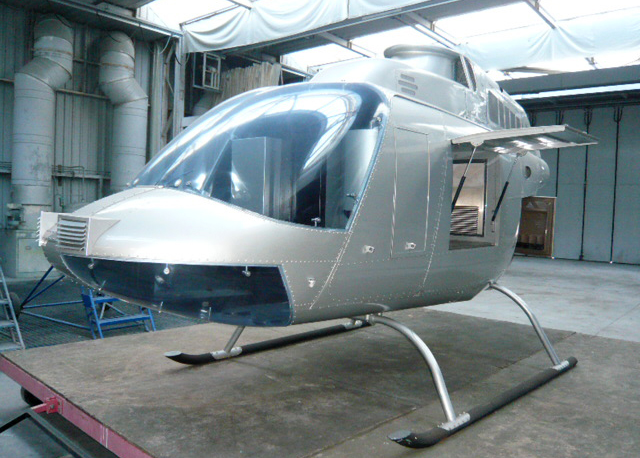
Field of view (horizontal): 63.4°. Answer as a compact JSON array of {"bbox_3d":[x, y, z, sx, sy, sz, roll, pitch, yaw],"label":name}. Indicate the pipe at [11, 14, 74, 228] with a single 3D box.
[{"bbox_3d":[-5.789,-2.263,10.800,1.050,4.350,0.880,1,1,-43],"label":"pipe"}]

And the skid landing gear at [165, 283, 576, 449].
[{"bbox_3d":[0.443,0.684,3.666,1.930,0.600,2.430,3,1,43],"label":"skid landing gear"}]

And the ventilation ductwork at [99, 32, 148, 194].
[{"bbox_3d":[-4.517,-2.425,11.900,1.000,4.000,0.850,1,1,-43],"label":"ventilation ductwork"}]

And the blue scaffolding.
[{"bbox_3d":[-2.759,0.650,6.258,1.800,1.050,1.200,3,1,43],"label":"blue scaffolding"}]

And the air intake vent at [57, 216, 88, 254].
[{"bbox_3d":[-0.909,0.022,1.905,0.165,0.140,0.050,3,1,26],"label":"air intake vent"}]

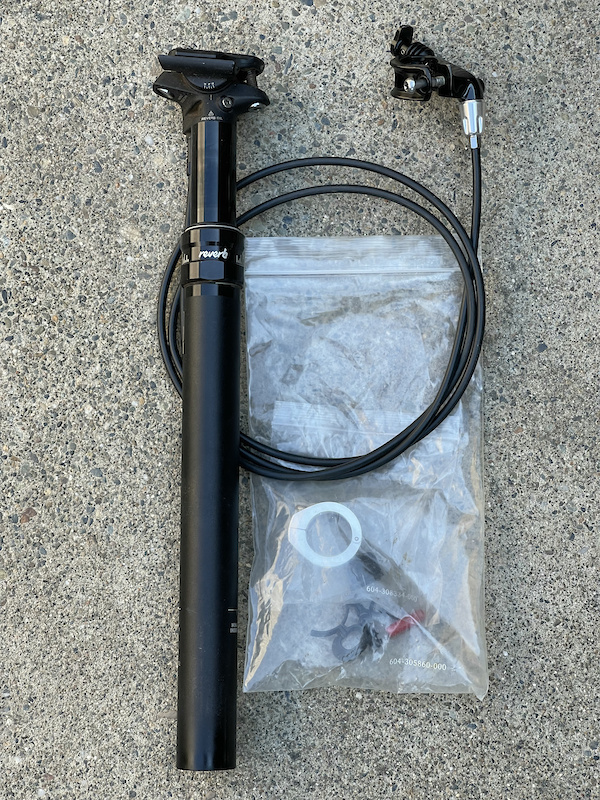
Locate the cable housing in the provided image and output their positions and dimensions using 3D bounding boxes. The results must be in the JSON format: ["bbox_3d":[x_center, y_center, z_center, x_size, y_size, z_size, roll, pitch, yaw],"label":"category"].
[{"bbox_3d":[0.011,-0.048,0.818,0.181,0.022,0.185,0,82,0],"label":"cable housing"}]

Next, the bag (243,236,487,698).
[{"bbox_3d":[0.036,0.032,0.807,0.134,0.020,0.254,0,82,0],"label":"bag"}]

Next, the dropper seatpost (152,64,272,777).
[{"bbox_3d":[-0.049,-0.001,0.803,0.064,0.047,0.394,0,82,0],"label":"dropper seatpost"}]

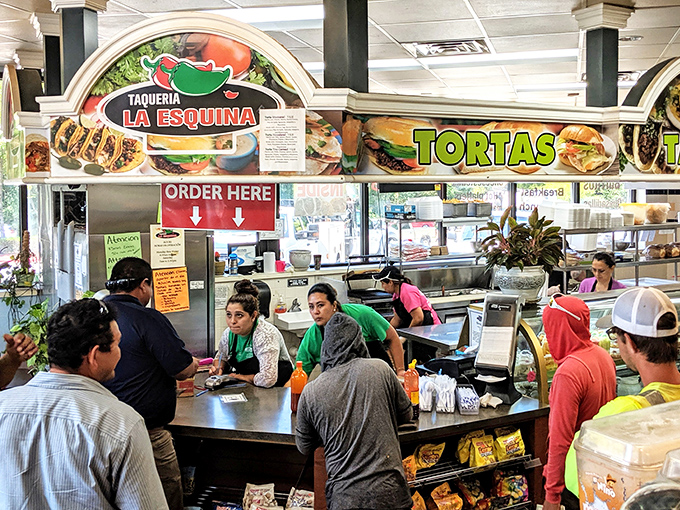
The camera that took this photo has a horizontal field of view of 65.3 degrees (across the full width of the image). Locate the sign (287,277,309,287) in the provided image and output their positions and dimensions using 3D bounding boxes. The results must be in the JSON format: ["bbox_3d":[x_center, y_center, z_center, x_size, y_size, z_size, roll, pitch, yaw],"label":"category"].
[{"bbox_3d":[-0.435,0.285,5.500,0.225,0.085,0.010,-3,7,-21],"label":"sign"}]

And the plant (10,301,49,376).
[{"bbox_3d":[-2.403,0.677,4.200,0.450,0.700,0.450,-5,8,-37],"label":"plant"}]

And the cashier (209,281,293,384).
[{"bbox_3d":[-0.486,0.949,3.228,0.480,1.550,0.580,2,7,23],"label":"cashier"}]

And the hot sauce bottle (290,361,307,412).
[{"bbox_3d":[-0.214,0.679,2.740,0.082,0.262,0.082,0,7,6],"label":"hot sauce bottle"}]

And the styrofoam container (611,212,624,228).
[{"bbox_3d":[2.590,-0.327,4.950,0.140,0.150,0.150,-3,7,-21],"label":"styrofoam container"}]

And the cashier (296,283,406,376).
[{"bbox_3d":[0.078,0.932,3.347,0.600,1.550,0.720,2,7,17],"label":"cashier"}]

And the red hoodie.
[{"bbox_3d":[1.088,0.658,2.400,0.440,0.920,0.340,-4,8,-31],"label":"red hoodie"}]

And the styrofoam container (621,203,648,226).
[{"bbox_3d":[2.776,-0.382,5.000,0.250,0.220,0.230,-3,7,-21],"label":"styrofoam container"}]

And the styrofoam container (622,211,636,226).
[{"bbox_3d":[2.697,-0.336,4.950,0.120,0.140,0.120,-3,7,-21],"label":"styrofoam container"}]

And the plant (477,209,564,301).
[{"bbox_3d":[1.174,-0.003,3.450,0.490,0.600,0.490,-3,7,-19],"label":"plant"}]

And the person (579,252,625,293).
[{"bbox_3d":[2.185,0.790,4.519,0.470,1.570,0.380,2,7,17],"label":"person"}]

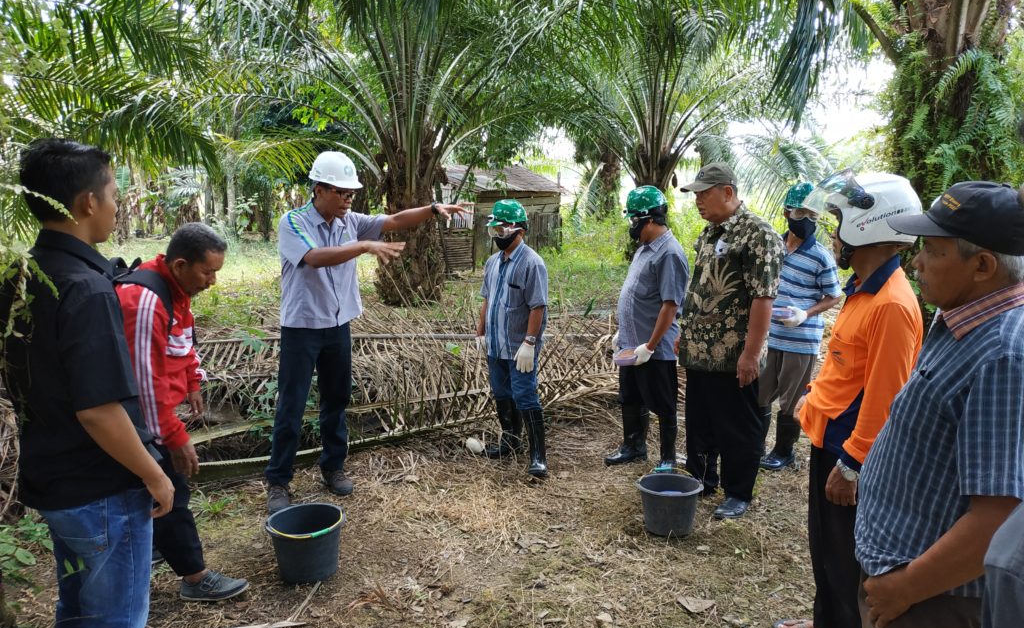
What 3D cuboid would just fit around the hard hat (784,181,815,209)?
[{"bbox_3d":[1.704,-0.693,4.150,0.215,0.155,0.270,1,16,8],"label":"hard hat"}]

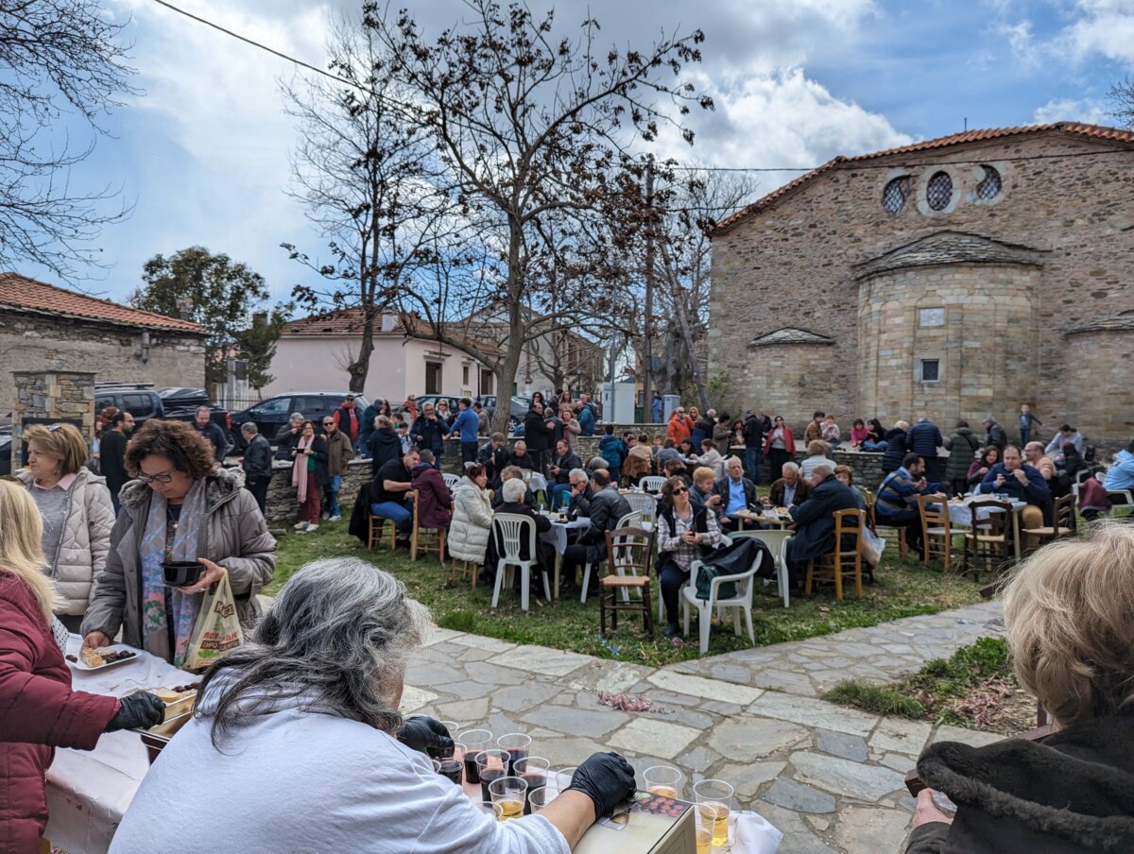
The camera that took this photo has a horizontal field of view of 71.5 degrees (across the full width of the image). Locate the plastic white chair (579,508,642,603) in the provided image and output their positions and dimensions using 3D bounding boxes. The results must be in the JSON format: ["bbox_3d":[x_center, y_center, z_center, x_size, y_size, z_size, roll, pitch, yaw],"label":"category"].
[{"bbox_3d":[0.418,1.261,7.764,0.530,0.870,0.470,1,2,18],"label":"plastic white chair"}]

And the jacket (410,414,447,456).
[{"bbox_3d":[-2.340,0.150,13.300,0.600,0.720,0.400,1,1,-7],"label":"jacket"}]

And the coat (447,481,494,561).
[{"bbox_3d":[-1.020,0.985,8.350,0.480,0.910,0.480,0,1,-26],"label":"coat"}]

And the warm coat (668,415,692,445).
[{"bbox_3d":[2.300,0.100,16.000,0.560,0.740,0.380,0,1,-22],"label":"warm coat"}]

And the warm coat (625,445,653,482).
[{"bbox_3d":[1.459,0.720,16.000,0.580,0.720,0.450,1,2,9],"label":"warm coat"}]

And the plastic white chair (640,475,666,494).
[{"bbox_3d":[1.290,1.160,11.450,0.480,0.860,0.540,1,1,3],"label":"plastic white chair"}]

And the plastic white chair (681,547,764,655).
[{"bbox_3d":[1.228,1.353,6.316,0.550,0.790,0.550,0,2,-12],"label":"plastic white chair"}]

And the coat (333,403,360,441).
[{"bbox_3d":[-4.150,-0.090,14.800,0.520,0.710,0.340,0,1,-30],"label":"coat"}]

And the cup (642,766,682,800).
[{"bbox_3d":[0.193,0.755,1.601,0.077,0.093,0.077,1,2,0],"label":"cup"}]

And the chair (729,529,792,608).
[{"bbox_3d":[1.935,1.364,7.841,0.580,0.780,0.560,1,1,3],"label":"chair"}]

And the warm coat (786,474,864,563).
[{"bbox_3d":[2.641,0.865,8.032,0.580,0.880,0.600,-1,3,-45],"label":"warm coat"}]

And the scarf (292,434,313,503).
[{"bbox_3d":[-3.975,0.619,11.850,0.300,1.050,0.240,1,2,14],"label":"scarf"}]

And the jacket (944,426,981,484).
[{"bbox_3d":[6.750,0.470,13.450,0.600,0.940,0.420,1,1,19],"label":"jacket"}]

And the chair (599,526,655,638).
[{"bbox_3d":[0.541,1.312,6.750,0.430,0.890,0.460,1,1,11],"label":"chair"}]

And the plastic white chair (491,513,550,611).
[{"bbox_3d":[-0.439,1.281,7.520,0.460,0.880,0.530,1,1,23],"label":"plastic white chair"}]

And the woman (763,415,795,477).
[{"bbox_3d":[4.591,0.604,17.128,0.620,1.650,0.380,1,2,13],"label":"woman"}]

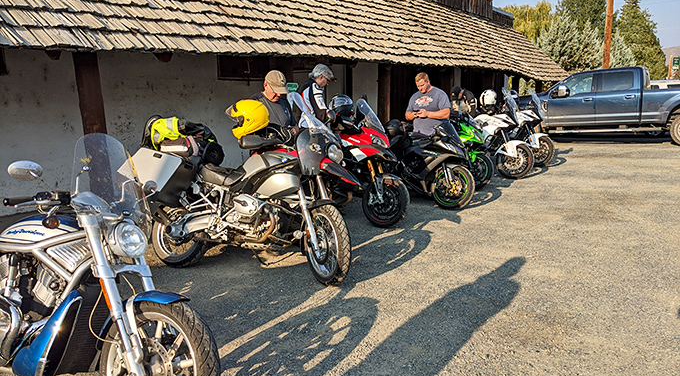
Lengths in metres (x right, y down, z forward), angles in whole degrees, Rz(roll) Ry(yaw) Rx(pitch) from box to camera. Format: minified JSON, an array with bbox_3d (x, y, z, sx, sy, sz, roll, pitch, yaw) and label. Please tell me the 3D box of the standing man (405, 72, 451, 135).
[{"bbox_3d":[1.201,-0.721,7.200,0.640,1.750,0.450,5,12,28],"label":"standing man"}]

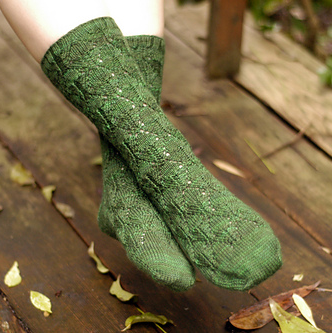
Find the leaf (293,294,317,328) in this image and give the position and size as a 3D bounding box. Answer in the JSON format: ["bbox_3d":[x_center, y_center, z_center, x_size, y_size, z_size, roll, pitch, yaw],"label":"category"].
[{"bbox_3d":[0.183,0.189,1.353,0.017,0.007,0.072,-12,37,-18],"label":"leaf"}]

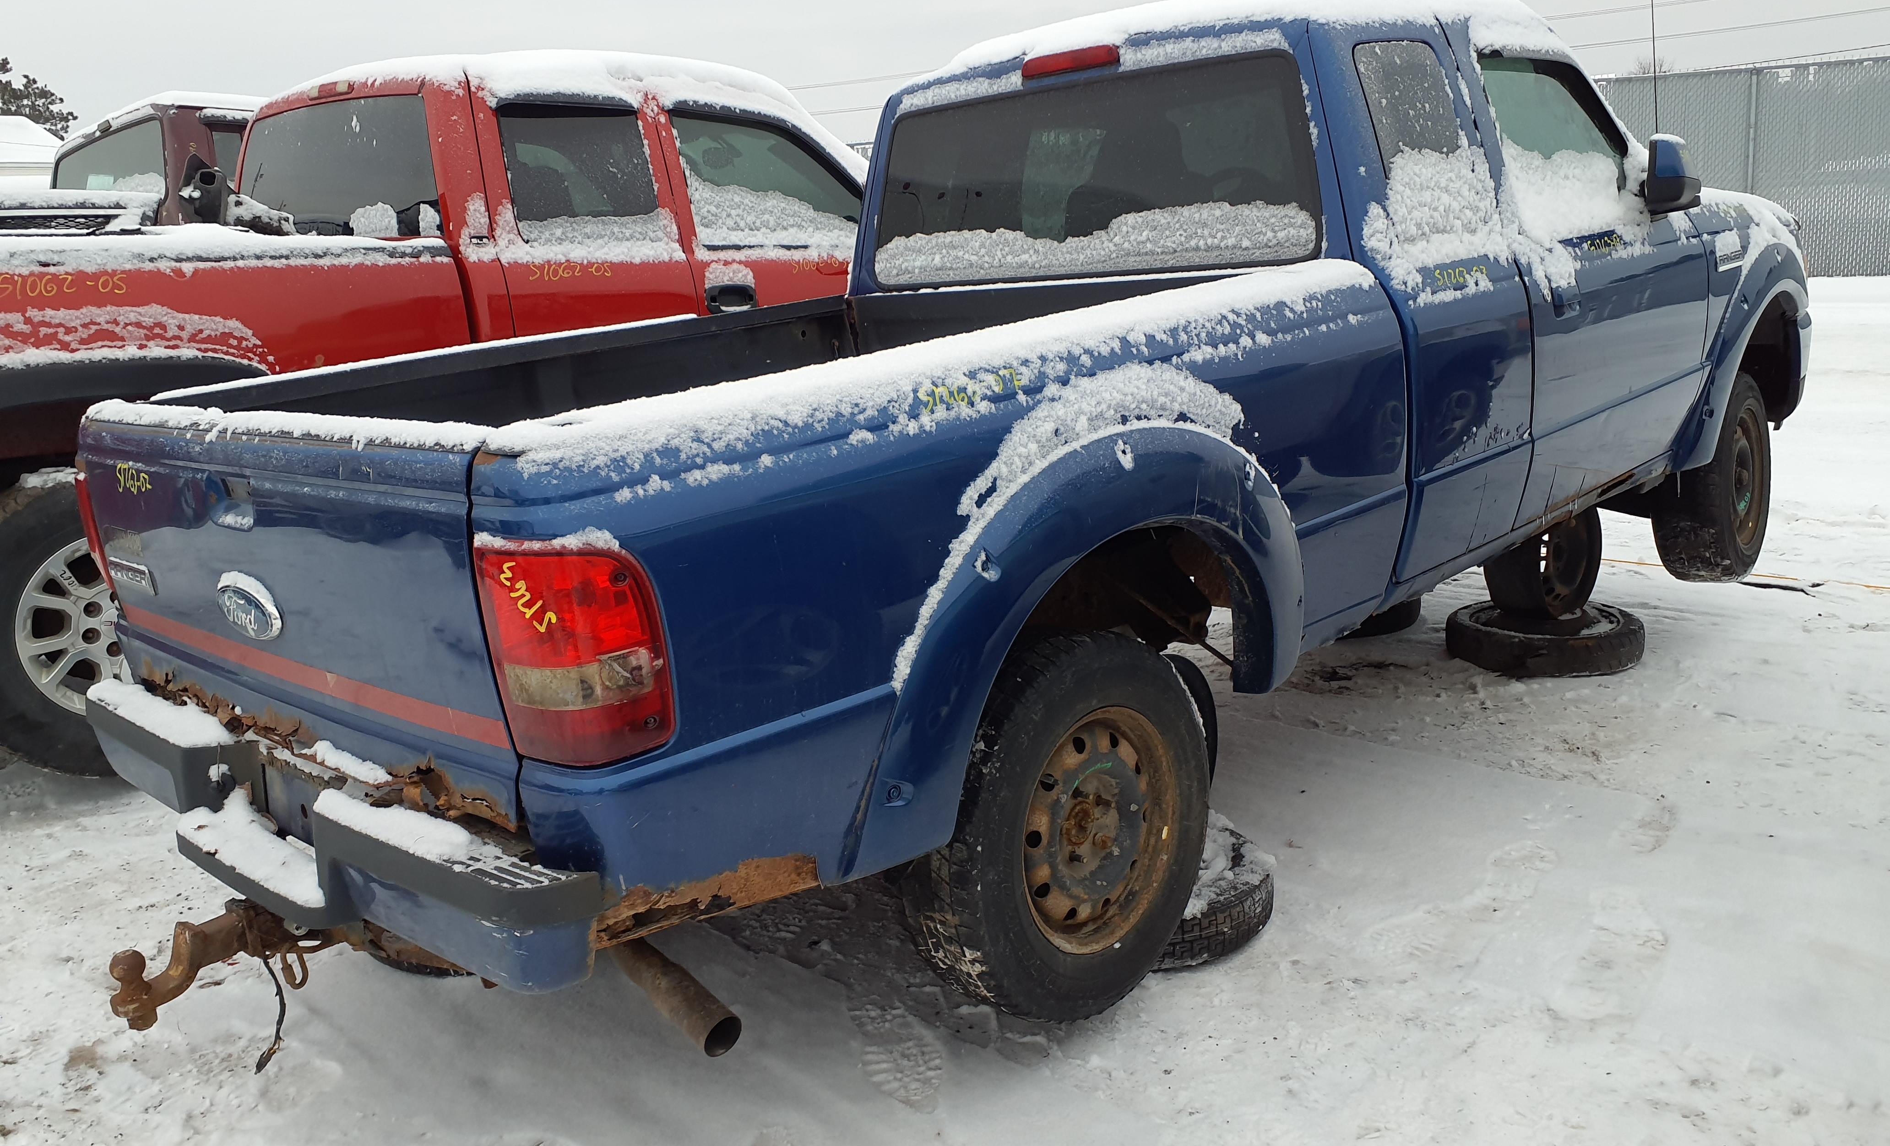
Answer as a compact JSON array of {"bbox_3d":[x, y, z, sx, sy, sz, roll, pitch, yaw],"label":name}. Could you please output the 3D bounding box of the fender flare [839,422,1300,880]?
[{"bbox_3d":[0.220,0.061,2.151,0.130,0.560,1.130,7,18,45],"label":"fender flare"}]

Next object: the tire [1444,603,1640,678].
[{"bbox_3d":[2.001,0.218,4.656,0.610,0.155,0.610,7,15,45],"label":"tire"}]

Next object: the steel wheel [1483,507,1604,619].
[{"bbox_3d":[1.945,-0.063,4.510,0.416,0.416,0.185,-16,17,-38],"label":"steel wheel"}]

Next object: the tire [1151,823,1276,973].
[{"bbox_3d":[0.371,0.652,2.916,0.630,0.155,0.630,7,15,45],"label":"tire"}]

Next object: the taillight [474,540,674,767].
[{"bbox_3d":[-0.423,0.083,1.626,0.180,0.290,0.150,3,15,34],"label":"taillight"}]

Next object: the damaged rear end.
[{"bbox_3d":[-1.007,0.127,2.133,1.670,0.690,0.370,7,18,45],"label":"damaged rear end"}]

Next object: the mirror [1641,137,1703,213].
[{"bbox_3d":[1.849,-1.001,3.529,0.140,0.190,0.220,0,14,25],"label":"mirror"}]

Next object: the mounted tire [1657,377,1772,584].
[{"bbox_3d":[2.501,-0.310,4.514,0.225,0.680,0.680,5,17,41],"label":"mounted tire"}]

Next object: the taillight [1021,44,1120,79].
[{"bbox_3d":[0.302,-1.219,3.303,0.300,0.050,0.060,7,18,45],"label":"taillight"}]

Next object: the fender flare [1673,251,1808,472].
[{"bbox_3d":[2.483,-0.695,4.335,0.130,0.610,1.200,7,18,45],"label":"fender flare"}]

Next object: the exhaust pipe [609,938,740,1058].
[{"bbox_3d":[-0.413,0.542,1.934,0.060,0.060,0.380,-16,28,-37],"label":"exhaust pipe"}]

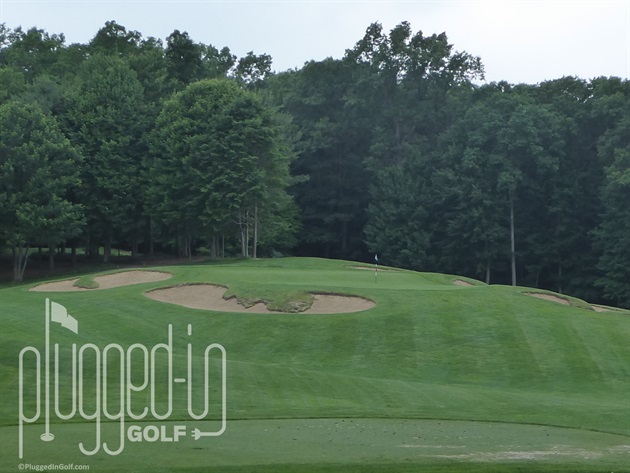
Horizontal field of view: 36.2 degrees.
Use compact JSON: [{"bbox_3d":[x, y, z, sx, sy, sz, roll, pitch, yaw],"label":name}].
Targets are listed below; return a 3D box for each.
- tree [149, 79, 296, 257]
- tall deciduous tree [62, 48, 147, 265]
[{"bbox_3d":[-8.339,-6.131,87.000,12.902,16.228,11.500,0,1,0],"label":"tree"},{"bbox_3d":[-19.414,-7.286,89.000,7.573,19.368,8.000,0,1,0],"label":"tall deciduous tree"}]

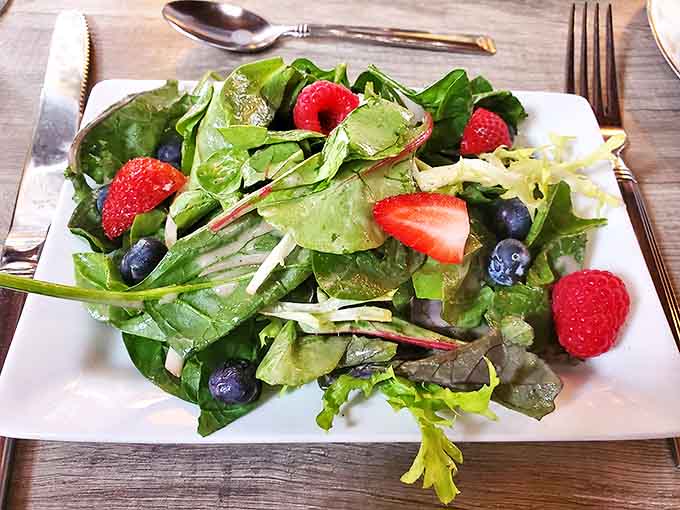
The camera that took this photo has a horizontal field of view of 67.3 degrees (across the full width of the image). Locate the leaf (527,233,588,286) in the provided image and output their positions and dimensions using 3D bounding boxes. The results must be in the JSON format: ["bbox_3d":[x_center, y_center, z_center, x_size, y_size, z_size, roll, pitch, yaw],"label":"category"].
[{"bbox_3d":[0.089,0.002,0.209,0.025,0.011,0.020,0,61,0],"label":"leaf"}]

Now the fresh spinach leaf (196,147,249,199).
[{"bbox_3d":[-0.049,-0.034,0.212,0.022,0.010,0.022,0,71,0],"label":"fresh spinach leaf"}]

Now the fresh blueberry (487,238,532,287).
[{"bbox_3d":[0.056,0.002,0.168,0.014,0.013,0.014,0,68,0],"label":"fresh blueberry"}]

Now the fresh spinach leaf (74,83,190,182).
[{"bbox_3d":[-0.096,-0.056,0.234,0.052,0.020,0.044,0,61,0],"label":"fresh spinach leaf"}]

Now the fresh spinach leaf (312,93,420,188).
[{"bbox_3d":[0.010,-0.046,0.203,0.040,0.015,0.036,0,79,0],"label":"fresh spinach leaf"}]

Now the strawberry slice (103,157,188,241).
[{"bbox_3d":[-0.081,-0.024,0.211,0.037,0.017,0.027,-34,50,-5],"label":"strawberry slice"}]

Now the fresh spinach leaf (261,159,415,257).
[{"bbox_3d":[0.002,-0.015,0.170,0.055,0.012,0.031,-15,74,-4],"label":"fresh spinach leaf"}]

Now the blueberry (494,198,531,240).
[{"bbox_3d":[0.071,-0.015,0.210,0.016,0.016,0.016,0,61,0],"label":"blueberry"}]

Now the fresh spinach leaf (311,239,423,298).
[{"bbox_3d":[0.009,0.003,0.169,0.037,0.008,0.025,1,68,0],"label":"fresh spinach leaf"}]

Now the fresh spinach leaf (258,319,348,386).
[{"bbox_3d":[-0.013,0.035,0.183,0.032,0.009,0.022,0,73,0],"label":"fresh spinach leaf"}]

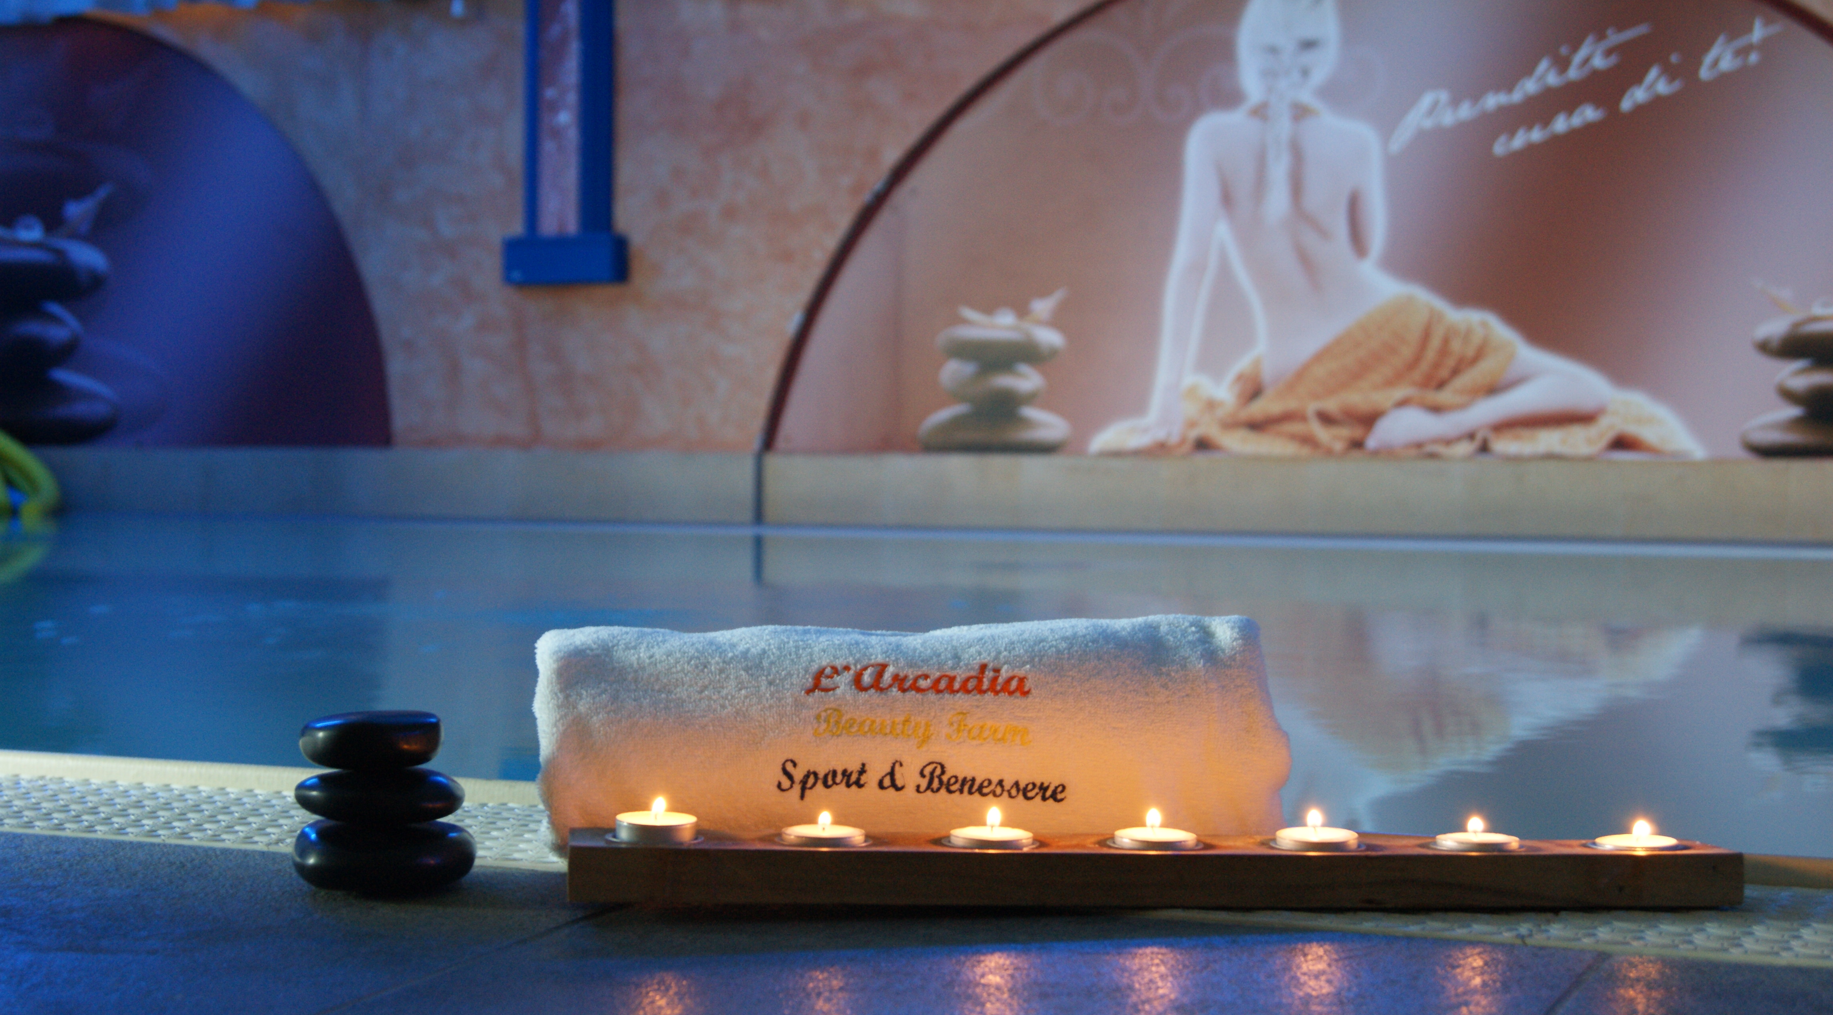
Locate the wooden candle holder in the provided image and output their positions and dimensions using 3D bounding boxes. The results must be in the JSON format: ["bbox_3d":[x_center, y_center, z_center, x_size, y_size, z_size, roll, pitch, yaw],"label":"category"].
[{"bbox_3d":[0.109,0.164,1.210,0.527,0.025,0.060,1,2,-3],"label":"wooden candle holder"}]

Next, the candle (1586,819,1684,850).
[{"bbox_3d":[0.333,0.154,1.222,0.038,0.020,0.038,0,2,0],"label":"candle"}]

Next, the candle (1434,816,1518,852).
[{"bbox_3d":[0.258,0.153,1.218,0.038,0.020,0.038,0,2,0],"label":"candle"}]

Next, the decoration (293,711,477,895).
[{"bbox_3d":[-0.246,0.135,1.222,0.084,0.082,0.076,0,2,-11],"label":"decoration"}]

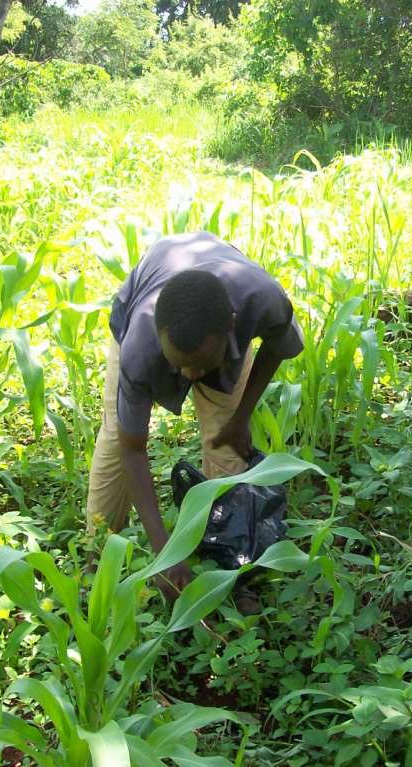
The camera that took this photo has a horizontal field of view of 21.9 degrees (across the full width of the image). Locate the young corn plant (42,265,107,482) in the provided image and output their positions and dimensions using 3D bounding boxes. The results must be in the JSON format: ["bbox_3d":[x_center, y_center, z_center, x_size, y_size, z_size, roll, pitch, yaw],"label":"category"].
[{"bbox_3d":[-0.475,-0.025,3.850,0.250,0.820,0.270,0,16,0],"label":"young corn plant"}]

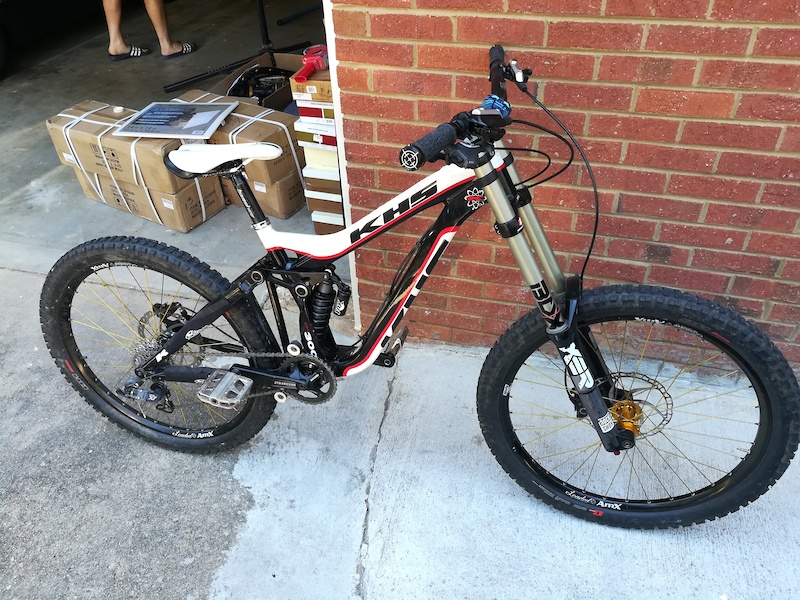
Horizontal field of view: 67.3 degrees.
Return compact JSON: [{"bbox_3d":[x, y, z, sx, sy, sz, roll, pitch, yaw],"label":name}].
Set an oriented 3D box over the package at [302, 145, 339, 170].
[{"bbox_3d":[-0.240,-0.631,2.443,0.190,0.090,0.290,8,38,13],"label":"package"}]

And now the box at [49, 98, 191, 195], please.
[{"bbox_3d":[-1.183,-0.683,2.662,0.700,0.201,0.264,17,41,23],"label":"box"}]

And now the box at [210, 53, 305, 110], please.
[{"bbox_3d":[-0.814,-1.322,3.785,0.425,0.200,0.838,11,39,16],"label":"box"}]

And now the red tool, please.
[{"bbox_3d":[-0.296,-0.866,2.199,0.135,0.075,0.195,8,38,13],"label":"red tool"}]

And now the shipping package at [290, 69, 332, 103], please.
[{"bbox_3d":[-0.266,-0.836,2.281,0.205,0.076,0.270,7,38,11],"label":"shipping package"}]

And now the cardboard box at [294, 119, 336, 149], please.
[{"bbox_3d":[-0.277,-0.710,2.410,0.200,0.095,0.300,9,39,13],"label":"cardboard box"}]

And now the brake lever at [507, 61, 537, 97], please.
[{"bbox_3d":[0.254,-0.462,1.257,0.060,0.055,0.140,6,32,12],"label":"brake lever"}]

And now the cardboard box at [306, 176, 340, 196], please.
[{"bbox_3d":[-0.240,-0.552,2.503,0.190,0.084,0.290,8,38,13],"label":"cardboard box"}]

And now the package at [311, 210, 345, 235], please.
[{"bbox_3d":[-0.246,-0.394,2.664,0.195,0.105,0.290,9,39,13],"label":"package"}]

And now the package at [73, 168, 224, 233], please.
[{"bbox_3d":[-1.179,-0.531,2.820,0.690,0.175,0.255,18,42,24],"label":"package"}]

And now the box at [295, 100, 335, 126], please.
[{"bbox_3d":[-0.252,-0.788,2.366,0.195,0.088,0.290,9,39,13],"label":"box"}]

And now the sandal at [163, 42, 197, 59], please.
[{"bbox_3d":[-1.683,-1.915,4.565,0.105,0.075,0.285,27,46,32],"label":"sandal"}]

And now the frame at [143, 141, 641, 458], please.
[{"bbox_3d":[-0.072,-0.021,1.333,1.220,0.700,0.250,6,32,12],"label":"frame"}]

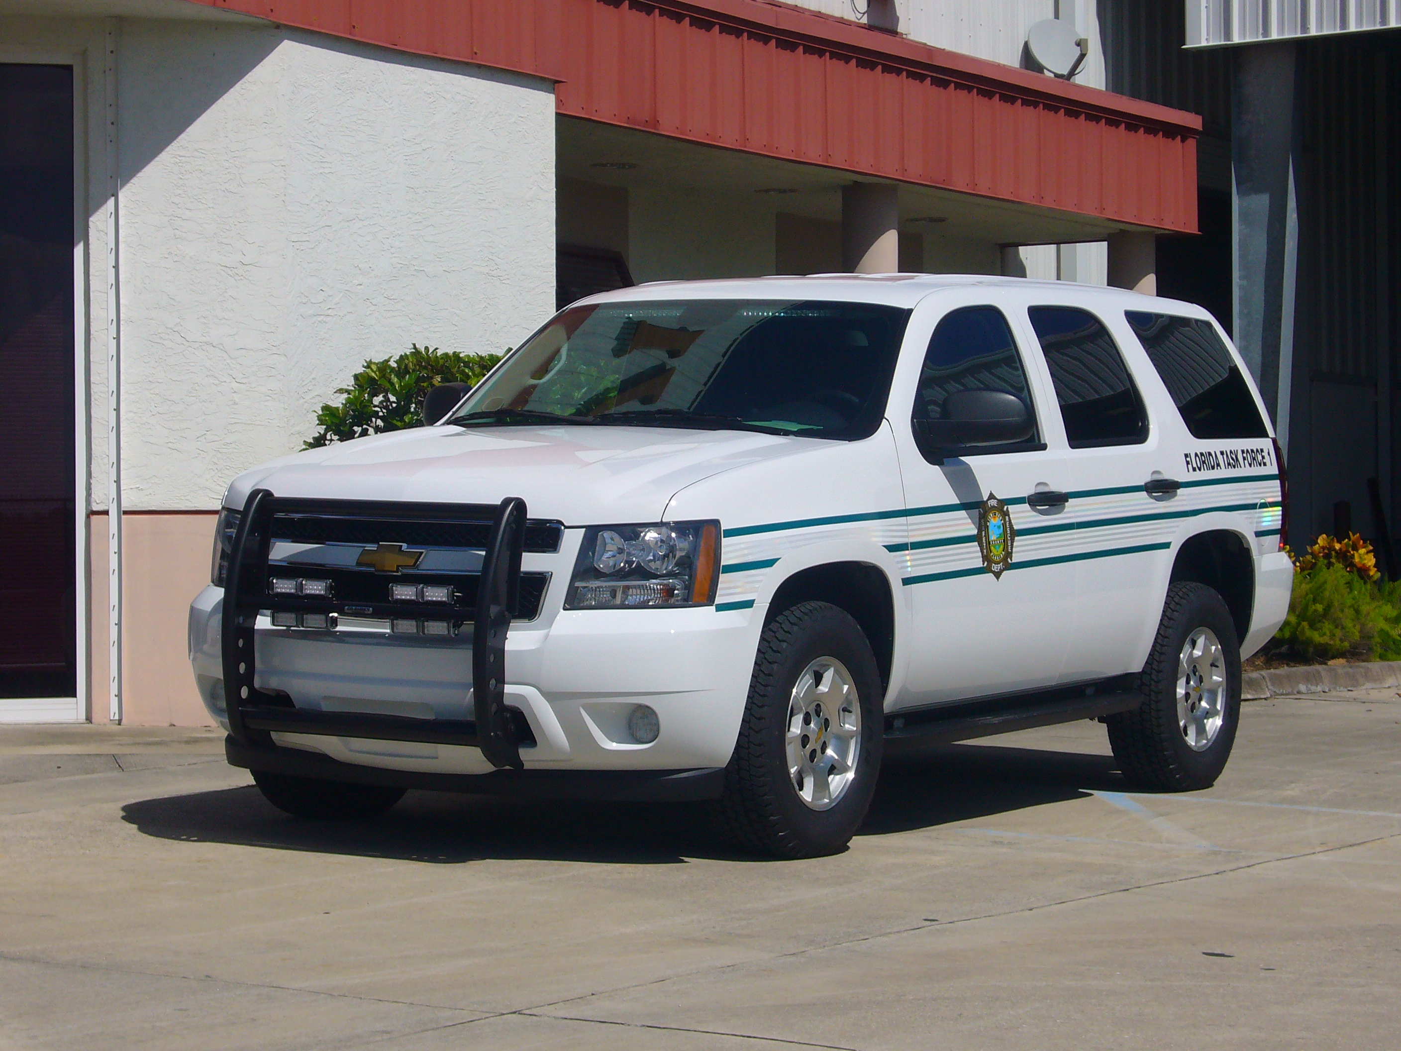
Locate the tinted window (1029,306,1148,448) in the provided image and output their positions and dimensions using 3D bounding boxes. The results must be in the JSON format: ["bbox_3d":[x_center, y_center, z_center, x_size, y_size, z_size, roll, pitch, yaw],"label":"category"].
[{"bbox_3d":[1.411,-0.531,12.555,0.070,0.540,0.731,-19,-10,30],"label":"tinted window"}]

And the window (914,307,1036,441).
[{"bbox_3d":[0.868,-0.521,11.653,0.070,0.490,0.861,-19,-10,30],"label":"window"}]

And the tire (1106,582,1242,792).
[{"bbox_3d":[1.796,0.609,13.166,0.275,0.790,0.790,2,1,31],"label":"tire"}]

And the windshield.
[{"bbox_3d":[-0.044,-0.520,11.700,1.640,0.130,0.760,2,40,31],"label":"windshield"}]

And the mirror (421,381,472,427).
[{"bbox_3d":[-0.867,-0.409,12.338,0.340,0.200,0.200,2,1,31],"label":"mirror"}]

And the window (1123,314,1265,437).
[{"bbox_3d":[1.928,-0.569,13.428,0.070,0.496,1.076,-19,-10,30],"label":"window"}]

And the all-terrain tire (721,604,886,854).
[{"bbox_3d":[0.285,0.624,10.637,0.275,0.790,0.790,2,1,31],"label":"all-terrain tire"}]

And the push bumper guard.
[{"bbox_3d":[-0.954,0.301,10.244,0.960,0.800,0.320,2,1,31],"label":"push bumper guard"}]

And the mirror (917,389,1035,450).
[{"bbox_3d":[0.900,-0.343,11.270,0.340,0.200,0.200,2,1,31],"label":"mirror"}]

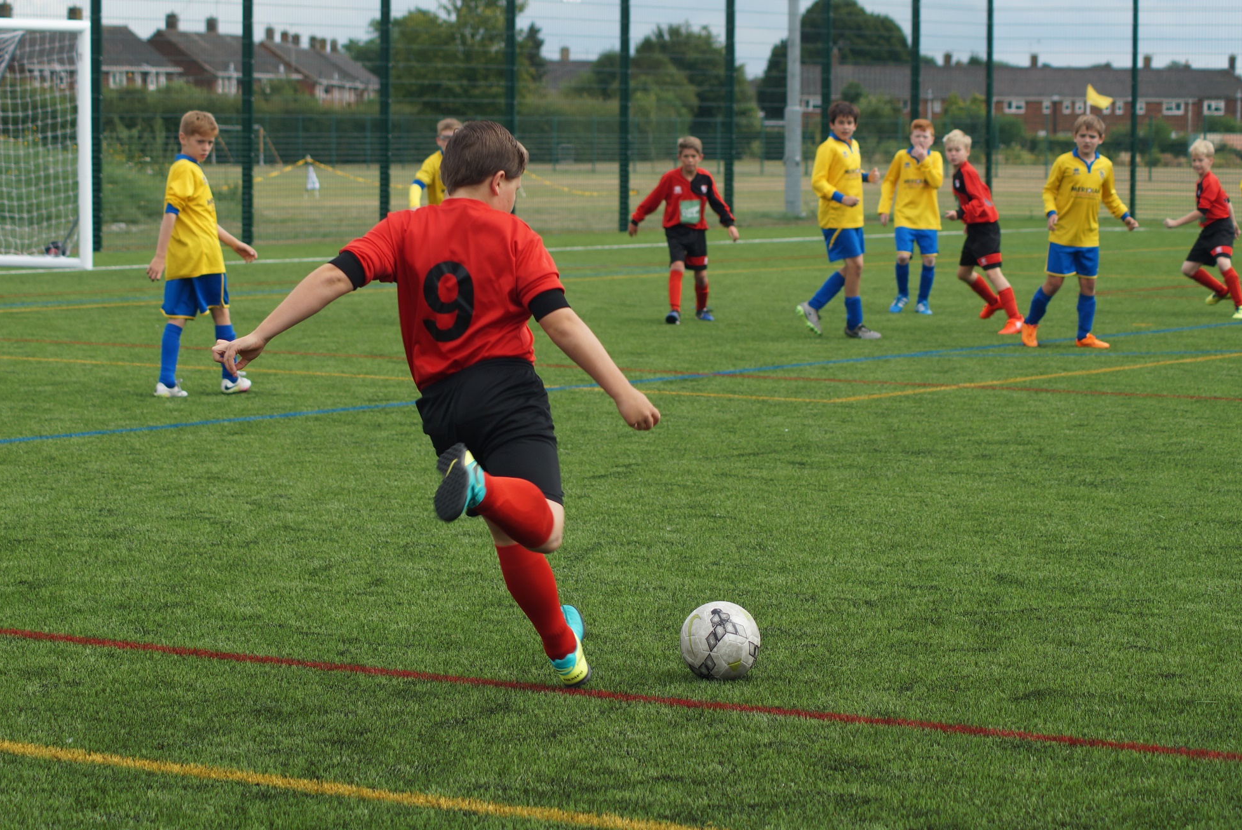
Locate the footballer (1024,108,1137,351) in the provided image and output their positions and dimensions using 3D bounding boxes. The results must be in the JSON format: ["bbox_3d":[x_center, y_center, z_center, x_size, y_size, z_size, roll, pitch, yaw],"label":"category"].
[{"bbox_3d":[2.915,-1.160,23.001,0.690,1.466,0.430,-1,5,-18],"label":"footballer"}]

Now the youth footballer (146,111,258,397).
[{"bbox_3d":[-2.139,-0.825,18.564,0.480,1.445,0.450,3,5,30],"label":"youth footballer"}]

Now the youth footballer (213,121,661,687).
[{"bbox_3d":[-0.462,-0.027,9.195,1.050,1.419,0.660,4,6,33],"label":"youth footballer"}]

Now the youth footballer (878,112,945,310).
[{"bbox_3d":[2.149,-1.461,26.809,0.480,1.429,0.360,1,5,4],"label":"youth footballer"}]

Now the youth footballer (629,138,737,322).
[{"bbox_3d":[0.439,-1.295,25.433,0.760,1.296,0.420,0,5,-8],"label":"youth footballer"}]

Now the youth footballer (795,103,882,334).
[{"bbox_3d":[1.444,-1.286,23.924,0.540,1.541,0.460,5,6,42],"label":"youth footballer"}]

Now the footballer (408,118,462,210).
[{"bbox_3d":[-1.188,-1.330,25.026,0.580,1.407,0.420,0,5,-6],"label":"footballer"}]

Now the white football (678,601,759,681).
[{"bbox_3d":[0.257,0.581,9.325,0.205,0.205,0.205,0,5,0],"label":"white football"}]

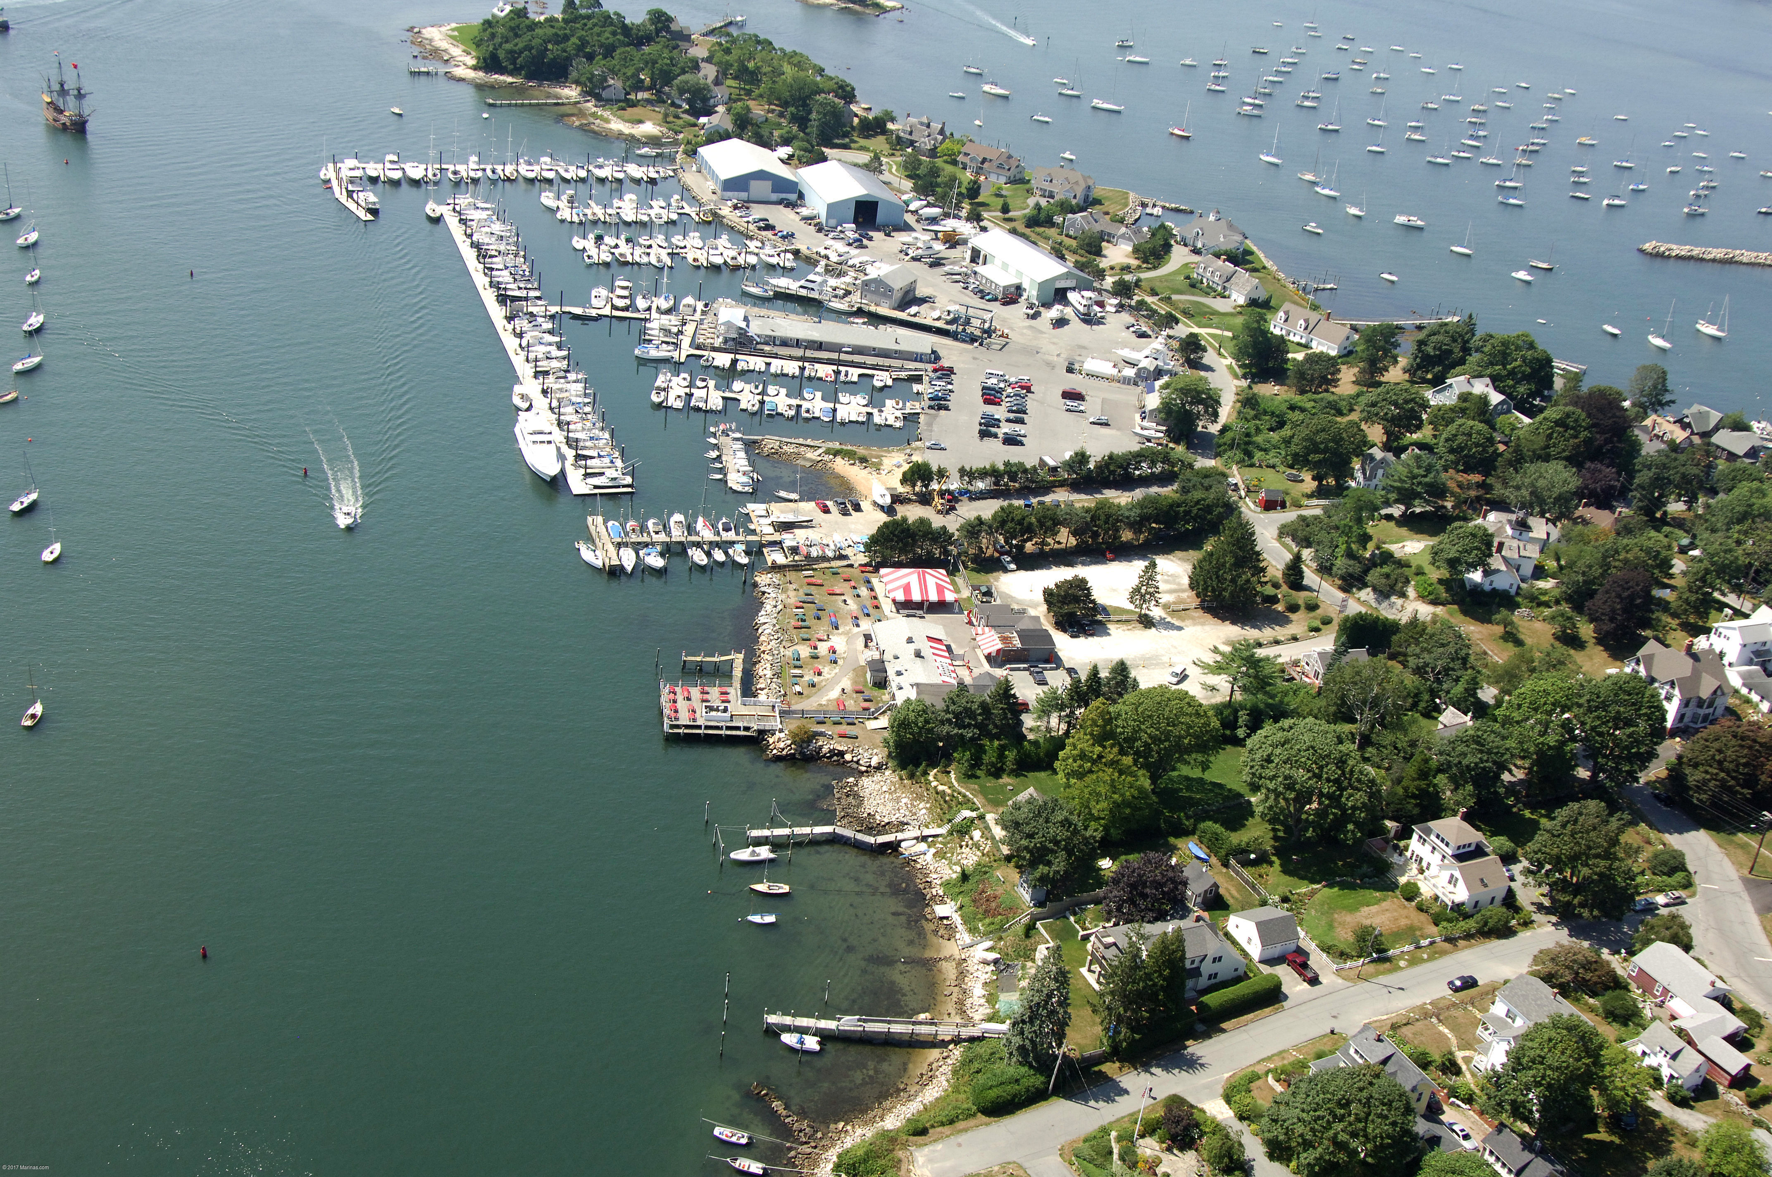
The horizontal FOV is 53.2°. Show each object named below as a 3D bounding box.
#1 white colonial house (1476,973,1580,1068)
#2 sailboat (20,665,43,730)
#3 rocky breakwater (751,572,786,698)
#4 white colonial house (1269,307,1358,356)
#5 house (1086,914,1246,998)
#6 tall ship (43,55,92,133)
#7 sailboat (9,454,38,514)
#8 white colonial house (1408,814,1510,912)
[{"bbox_3d":[82.130,56.540,227.030,14.800,7.500,11.800,-7,30,-26],"label":"white colonial house"},{"bbox_3d":[-123.650,15.330,256.070,2.250,8.400,6.400,2,27,-9],"label":"sailboat"},{"bbox_3d":[-20.090,7.200,305.380,5.800,2.700,46.500,3,26,-6],"label":"rocky breakwater"},{"bbox_3d":[123.400,-74.740,508.540,9.900,7.600,23.300,-17,35,-39],"label":"white colonial house"},{"bbox_3d":[35.750,45.090,222.740,19.000,8.000,10.500,-8,30,-27],"label":"house"},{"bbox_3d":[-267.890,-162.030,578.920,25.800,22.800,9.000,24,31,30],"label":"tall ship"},{"bbox_3d":[-156.790,-19.820,321.870,2.600,10.500,8.500,8,26,4],"label":"sailboat"},{"bbox_3d":[83.780,39.140,258.740,10.100,8.600,14.100,-7,30,-26],"label":"white colonial house"}]

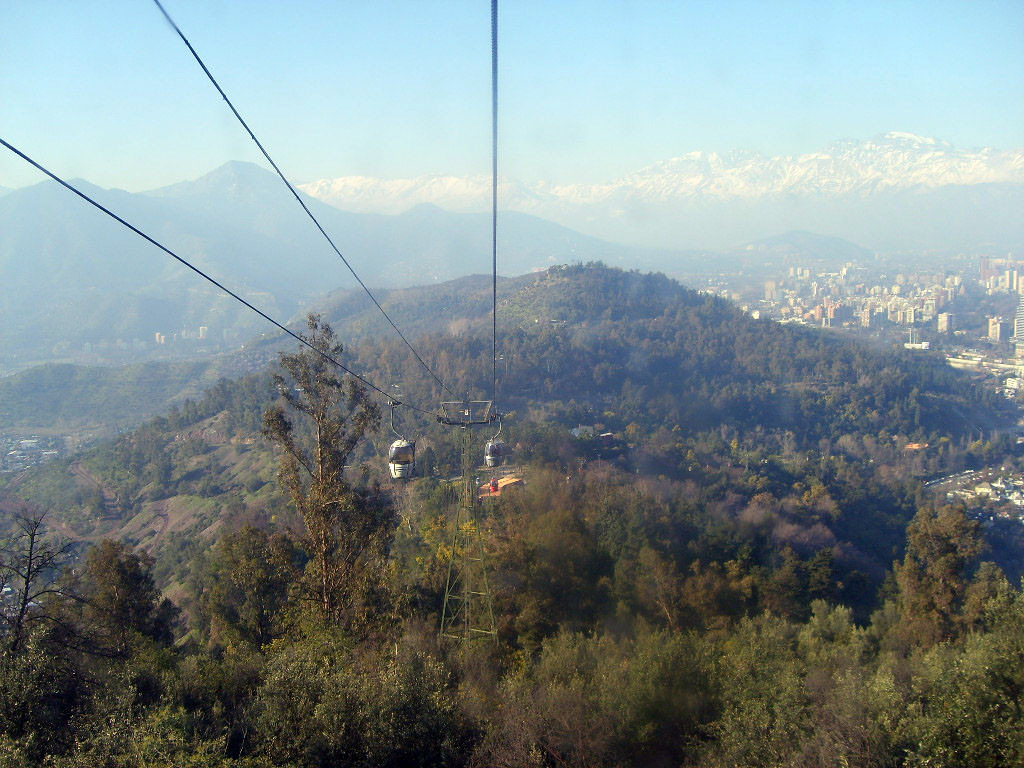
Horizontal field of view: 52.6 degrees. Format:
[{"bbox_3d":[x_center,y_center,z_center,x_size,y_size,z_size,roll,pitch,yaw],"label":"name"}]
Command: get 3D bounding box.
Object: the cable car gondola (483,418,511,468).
[{"bbox_3d":[-1.178,3.909,69.924,1.270,3.450,1.550,0,7,-1],"label":"cable car gondola"}]

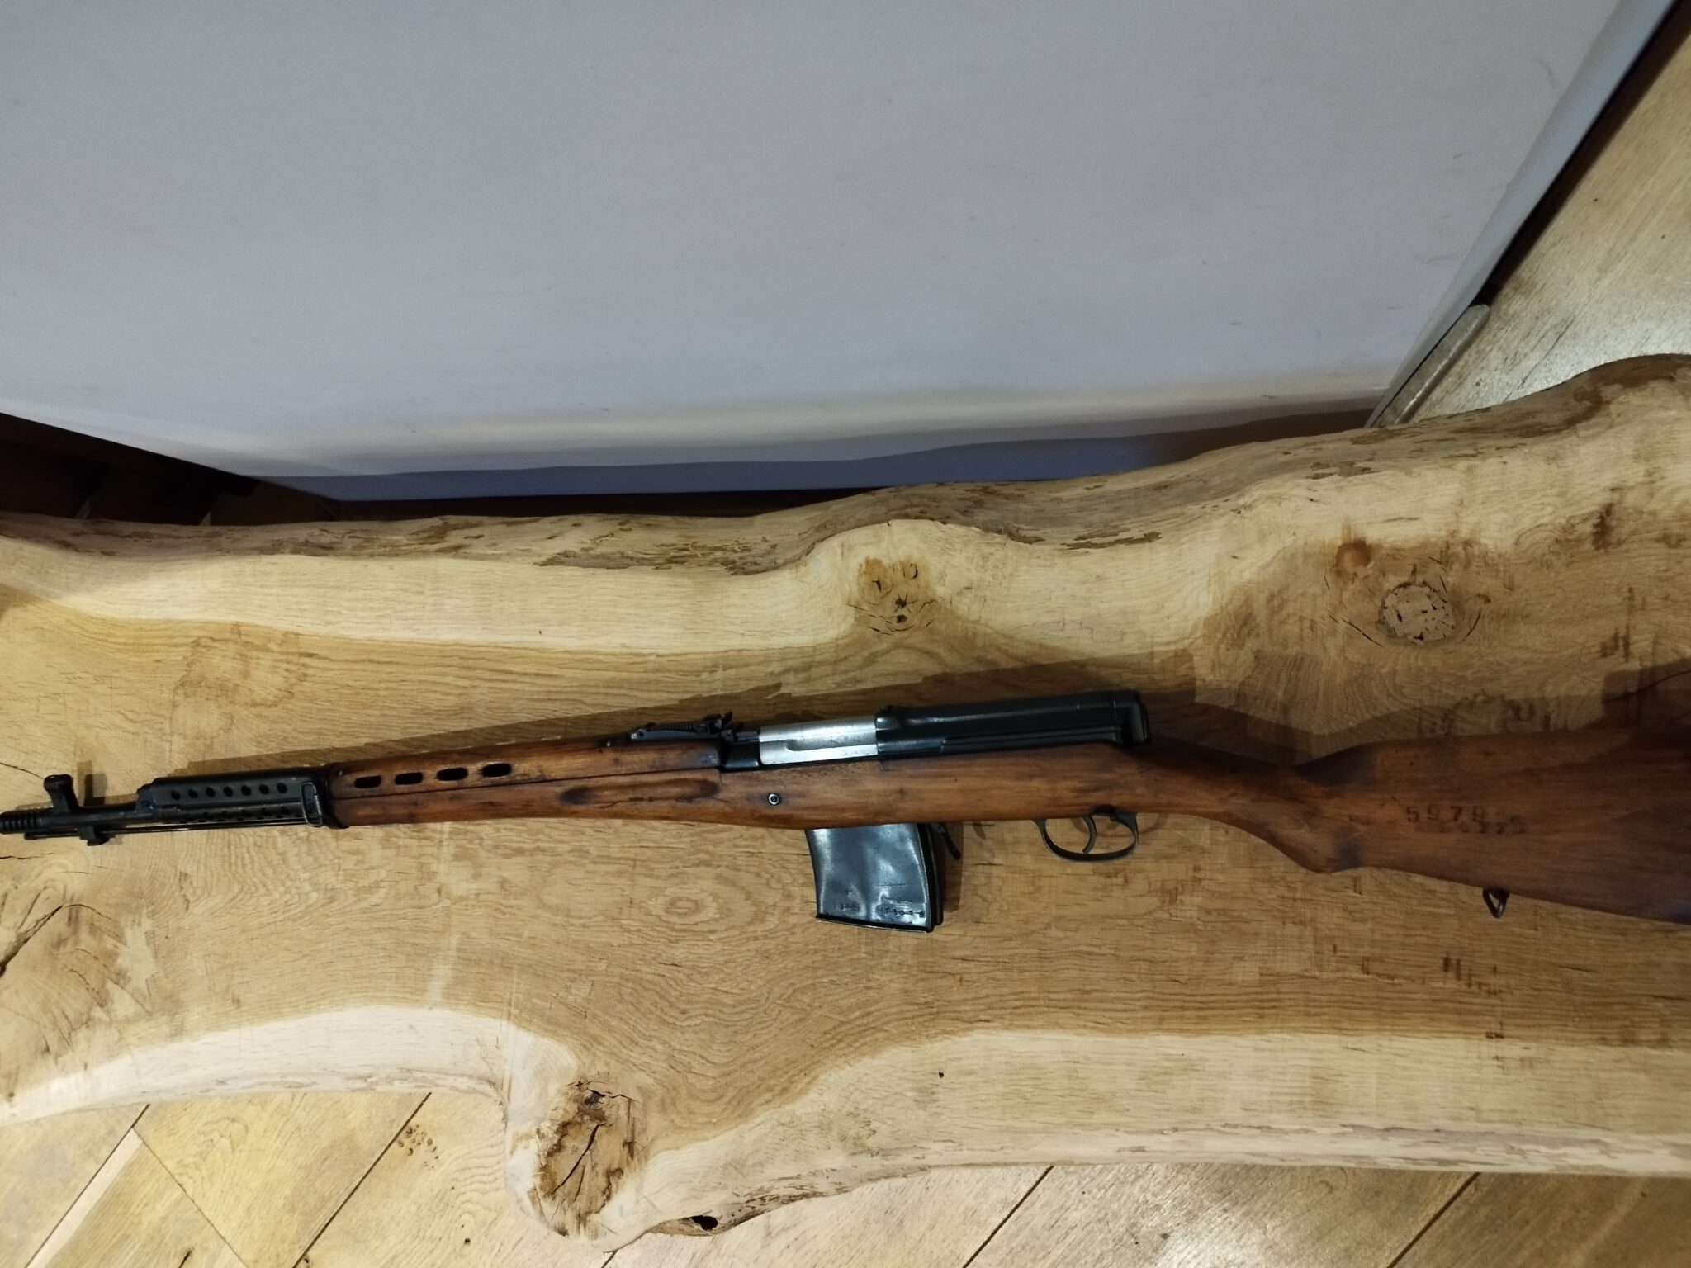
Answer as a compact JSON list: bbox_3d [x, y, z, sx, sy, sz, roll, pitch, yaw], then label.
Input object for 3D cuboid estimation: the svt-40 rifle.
[{"bbox_3d":[-0.094,0.140,0.821,1.226,0.066,0.172,-6,93,14],"label":"svt-40 rifle"}]

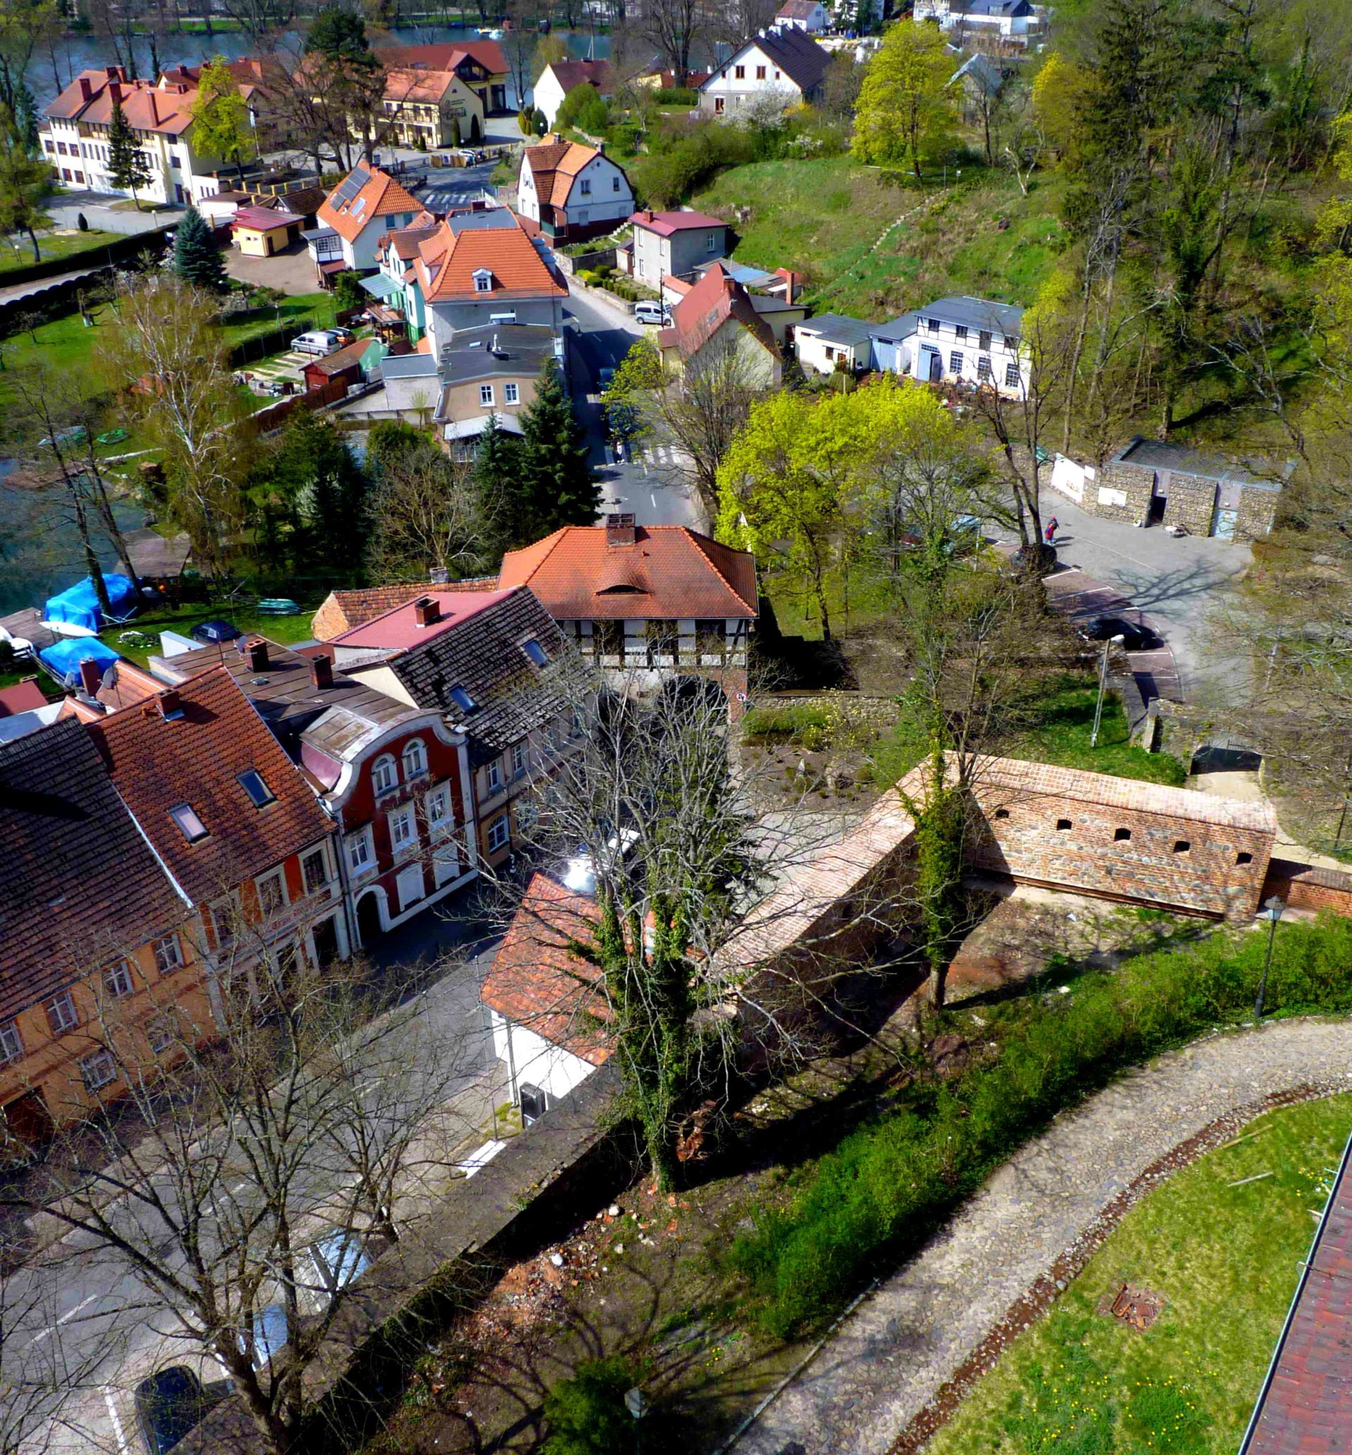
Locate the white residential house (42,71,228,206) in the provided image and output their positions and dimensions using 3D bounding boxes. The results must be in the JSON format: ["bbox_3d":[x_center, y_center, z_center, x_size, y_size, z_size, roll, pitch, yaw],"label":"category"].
[{"bbox_3d":[-74.915,-84.207,201.009,32.000,13.800,13.000,21,37,30],"label":"white residential house"}]

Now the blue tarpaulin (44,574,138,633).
[{"bbox_3d":[-37.030,-8.040,89.640,3.100,1.700,4.700,12,33,20],"label":"blue tarpaulin"}]

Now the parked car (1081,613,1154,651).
[{"bbox_3d":[24.228,-5.171,76.083,4.100,1.420,1.750,0,31,0],"label":"parked car"}]

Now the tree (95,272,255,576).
[{"bbox_3d":[-30.049,-17.983,87.895,9.800,18.700,9.500,0,31,0],"label":"tree"}]

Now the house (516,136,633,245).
[{"bbox_3d":[-12.436,-64.134,167.478,11.200,10.200,11.200,-19,36,-28],"label":"house"}]

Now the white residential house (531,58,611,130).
[{"bbox_3d":[-15.700,-99.160,219.990,9.700,9.400,8.500,-21,37,-30],"label":"white residential house"}]

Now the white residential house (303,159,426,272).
[{"bbox_3d":[-32.301,-55.698,151.949,12.040,8.420,13.500,-14,34,-21],"label":"white residential house"}]

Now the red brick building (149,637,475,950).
[{"bbox_3d":[-15.716,1.411,60.386,13.200,9.500,6.800,25,40,34],"label":"red brick building"}]

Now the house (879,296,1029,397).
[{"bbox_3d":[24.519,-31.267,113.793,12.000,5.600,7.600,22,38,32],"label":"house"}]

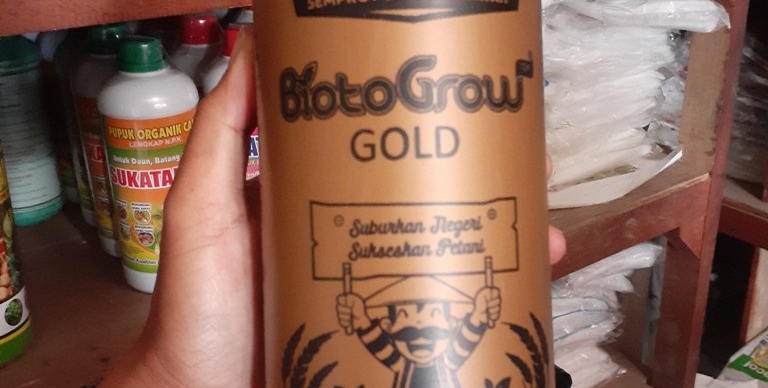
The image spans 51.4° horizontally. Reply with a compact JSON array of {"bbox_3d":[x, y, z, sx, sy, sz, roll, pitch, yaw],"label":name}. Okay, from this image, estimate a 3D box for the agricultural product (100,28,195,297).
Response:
[{"bbox_3d":[-0.211,-0.029,0.746,0.088,0.228,0.088,-7,22,-15],"label":"agricultural product"}]

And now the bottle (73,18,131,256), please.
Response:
[{"bbox_3d":[-0.263,-0.056,0.821,0.088,0.228,0.088,-7,22,-15],"label":"bottle"}]

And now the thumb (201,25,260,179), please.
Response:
[{"bbox_3d":[-0.050,-0.030,0.256,0.021,0.051,0.022,11,-3,-24],"label":"thumb"}]

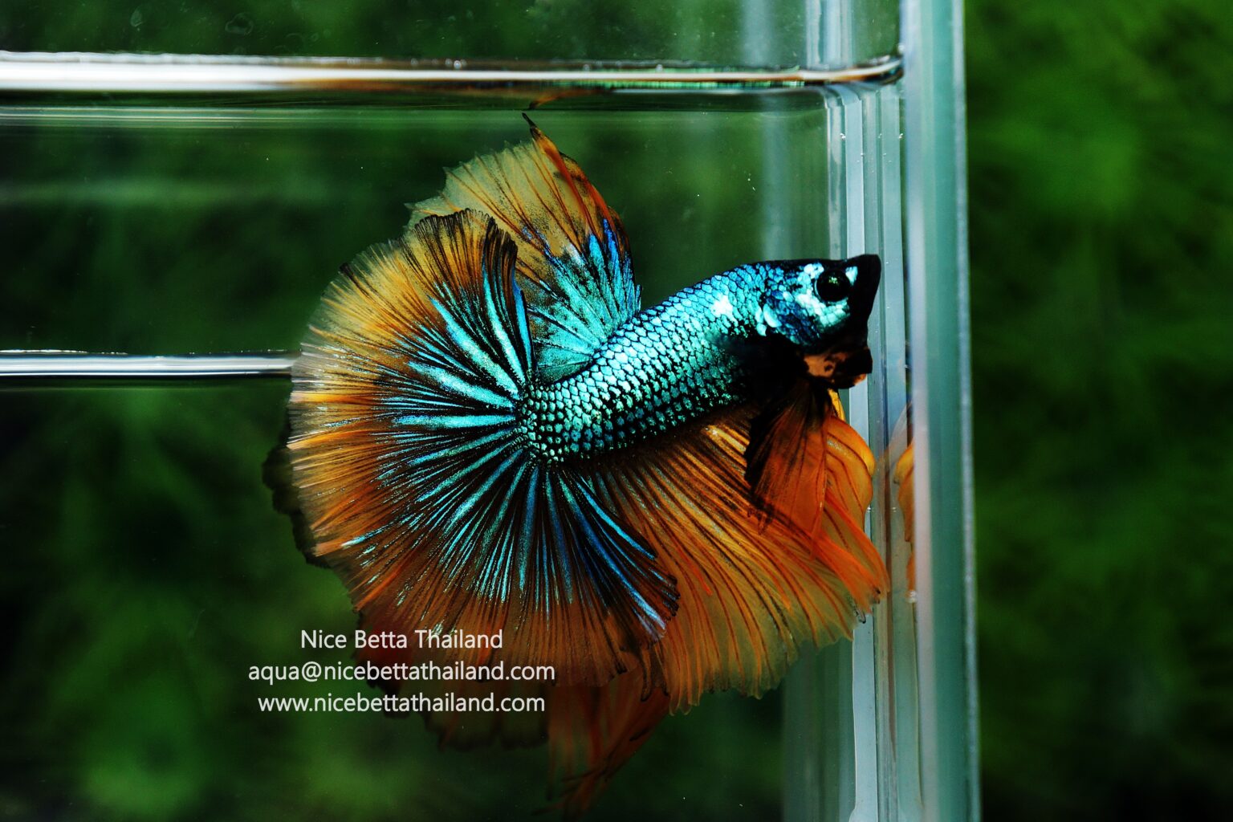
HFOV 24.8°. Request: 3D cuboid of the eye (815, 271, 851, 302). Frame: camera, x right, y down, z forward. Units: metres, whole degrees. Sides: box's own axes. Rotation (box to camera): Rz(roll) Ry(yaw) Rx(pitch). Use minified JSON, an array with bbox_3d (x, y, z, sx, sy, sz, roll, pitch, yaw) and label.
[{"bbox_3d":[0.023,-0.013,0.300,0.004,0.003,0.003,0,-6,0],"label":"eye"}]

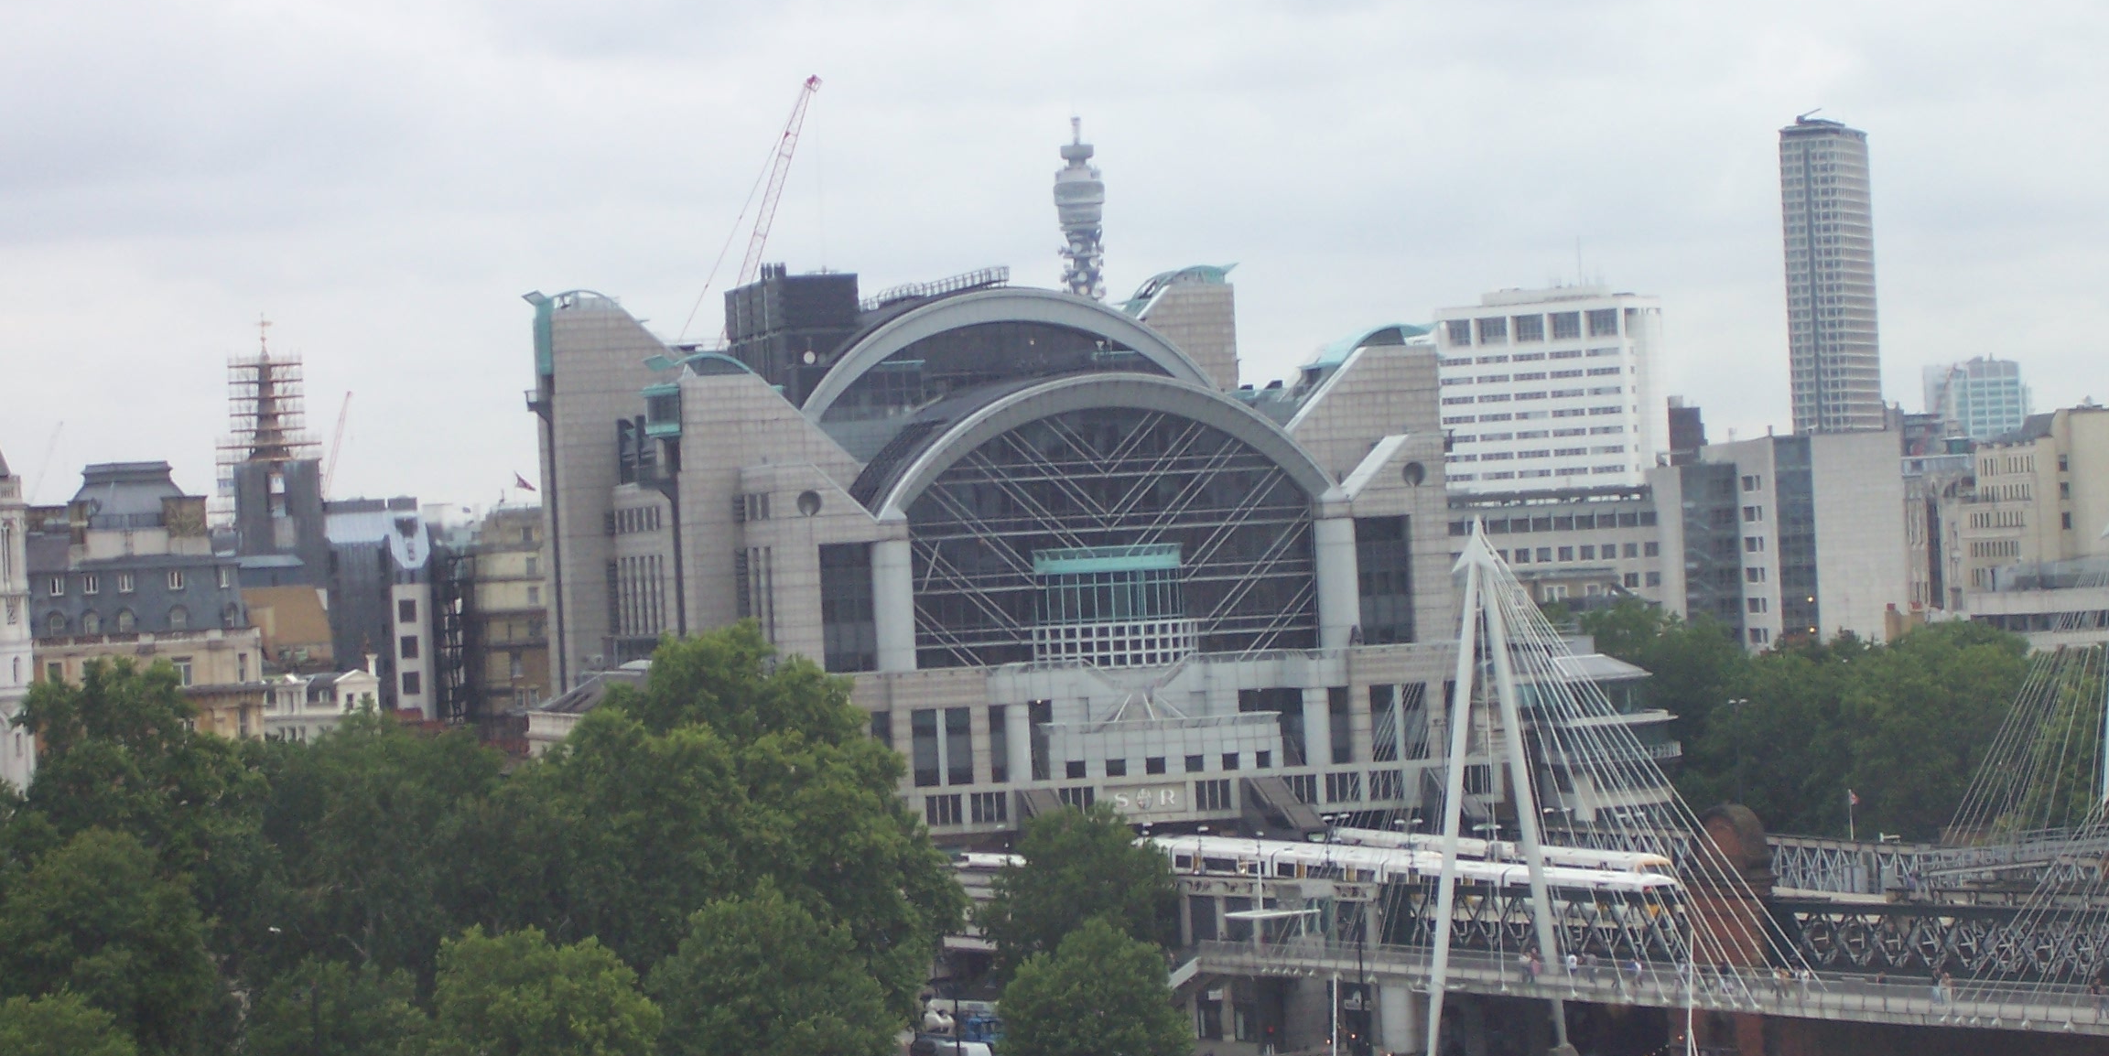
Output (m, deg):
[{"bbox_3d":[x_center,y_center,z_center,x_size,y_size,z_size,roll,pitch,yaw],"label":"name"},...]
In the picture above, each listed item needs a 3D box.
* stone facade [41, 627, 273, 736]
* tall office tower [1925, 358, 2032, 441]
[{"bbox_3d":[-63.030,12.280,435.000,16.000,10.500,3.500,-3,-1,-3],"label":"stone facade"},{"bbox_3d":[382.940,-26.450,2571.730,43.000,84.000,33.000,-3,-1,10],"label":"tall office tower"}]

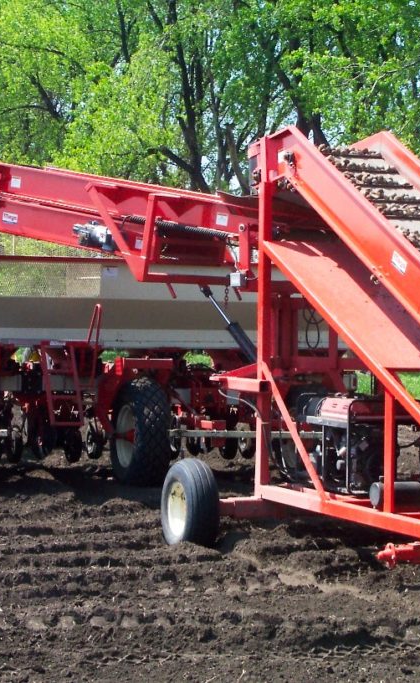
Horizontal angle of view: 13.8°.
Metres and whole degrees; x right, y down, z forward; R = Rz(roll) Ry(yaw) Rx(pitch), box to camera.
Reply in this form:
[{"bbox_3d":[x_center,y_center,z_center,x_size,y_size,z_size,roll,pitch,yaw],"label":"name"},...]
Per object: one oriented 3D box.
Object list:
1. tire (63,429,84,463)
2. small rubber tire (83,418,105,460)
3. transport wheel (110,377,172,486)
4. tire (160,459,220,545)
[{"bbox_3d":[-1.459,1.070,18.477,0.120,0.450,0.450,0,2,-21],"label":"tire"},{"bbox_3d":[-1.236,1.054,18.566,0.120,0.430,0.430,0,2,-21],"label":"small rubber tire"},{"bbox_3d":[-0.727,0.992,18.010,0.350,1.200,1.200,0,2,-21],"label":"transport wheel"},{"bbox_3d":[-0.163,1.288,13.400,0.235,0.770,0.770,0,2,-20],"label":"tire"}]

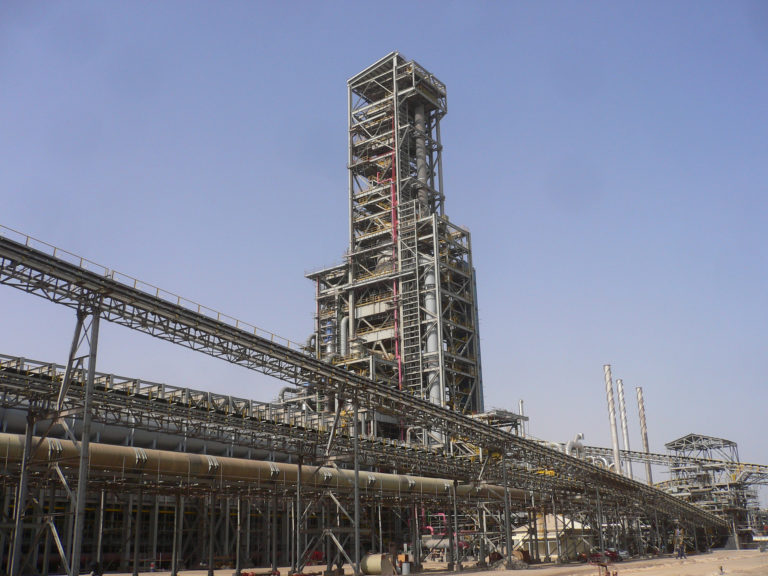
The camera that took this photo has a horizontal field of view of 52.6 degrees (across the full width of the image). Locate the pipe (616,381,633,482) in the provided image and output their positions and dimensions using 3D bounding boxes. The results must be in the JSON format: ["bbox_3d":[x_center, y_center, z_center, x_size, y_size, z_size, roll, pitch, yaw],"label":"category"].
[{"bbox_3d":[70.921,50.032,224.561,1.650,47.600,1.650,-14,-22,34],"label":"pipe"}]

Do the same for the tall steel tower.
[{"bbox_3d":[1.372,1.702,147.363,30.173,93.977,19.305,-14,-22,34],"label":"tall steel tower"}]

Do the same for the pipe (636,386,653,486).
[{"bbox_3d":[81.093,54.097,237.575,1.650,47.600,1.650,-14,-22,34],"label":"pipe"}]

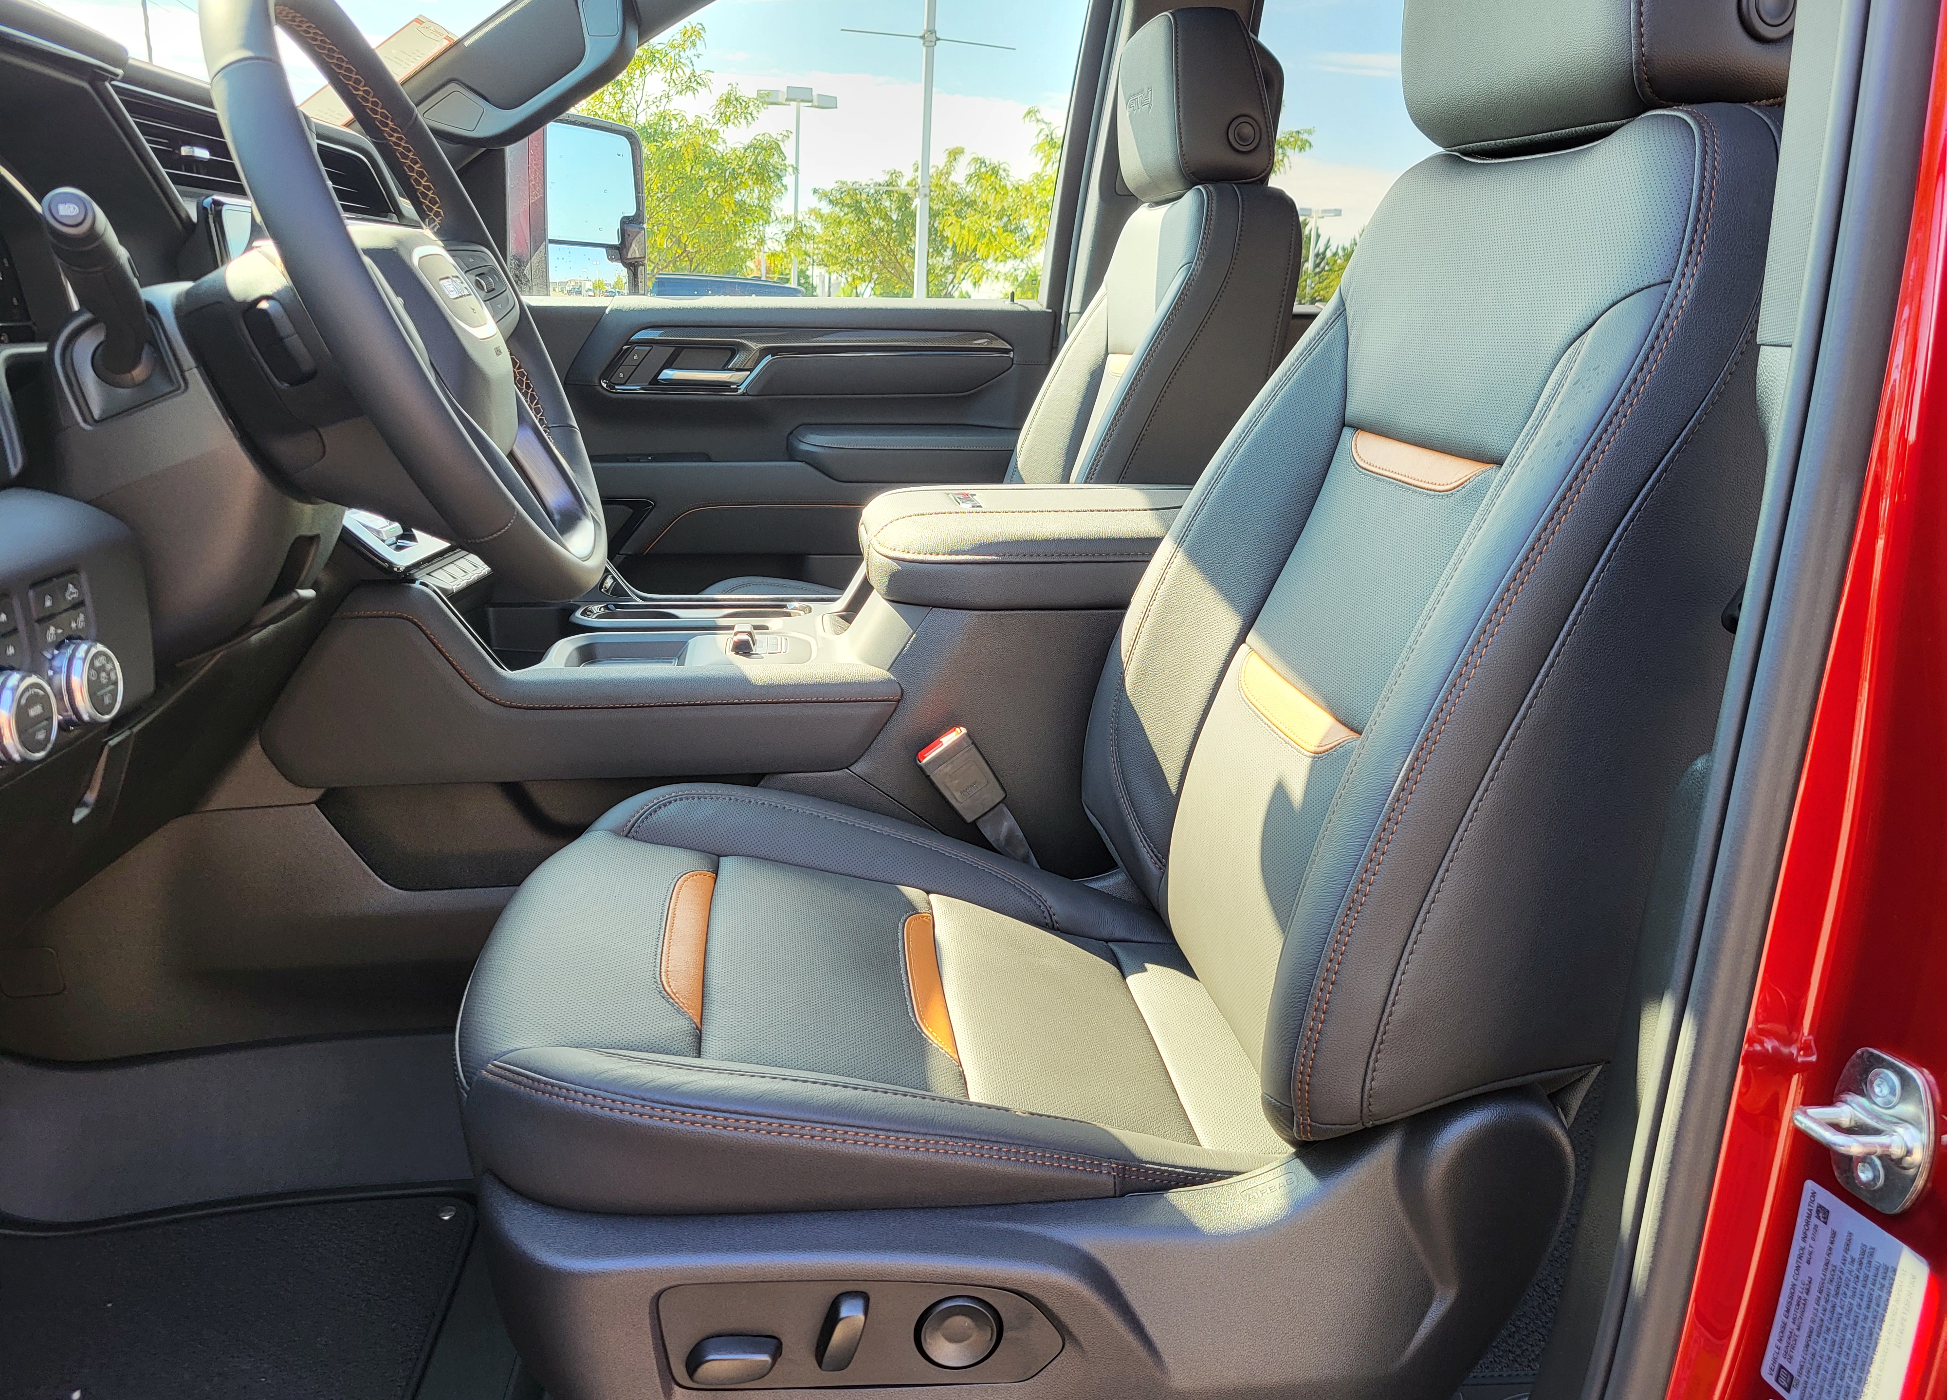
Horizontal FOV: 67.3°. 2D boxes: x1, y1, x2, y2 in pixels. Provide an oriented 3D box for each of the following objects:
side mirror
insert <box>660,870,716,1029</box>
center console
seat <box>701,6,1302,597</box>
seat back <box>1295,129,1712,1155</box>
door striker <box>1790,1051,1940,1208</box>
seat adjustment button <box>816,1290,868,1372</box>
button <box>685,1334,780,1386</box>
[{"bbox_3d":[-0.679,-0.773,2.414,0.150,0.370,0.270,8,17,20],"label":"side mirror"},{"bbox_3d":[-0.193,0.168,0.995,0.035,0.015,0.225,4,15,-9],"label":"insert"},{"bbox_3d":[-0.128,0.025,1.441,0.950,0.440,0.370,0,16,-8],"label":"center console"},{"bbox_3d":[-0.020,-0.316,1.838,0.840,1.030,0.550,0,16,-8],"label":"seat"},{"bbox_3d":[0.290,-0.073,0.989,0.235,0.640,0.520,19,13,-13],"label":"seat back"},{"bbox_3d":[0.365,0.176,0.598,0.038,0.062,0.043,-3,16,-16],"label":"door striker"},{"bbox_3d":[-0.070,0.335,0.774,0.017,0.039,0.019,19,13,-13],"label":"seat adjustment button"},{"bbox_3d":[-0.127,0.348,0.770,0.051,0.018,0.019,0,16,-8],"label":"button"}]

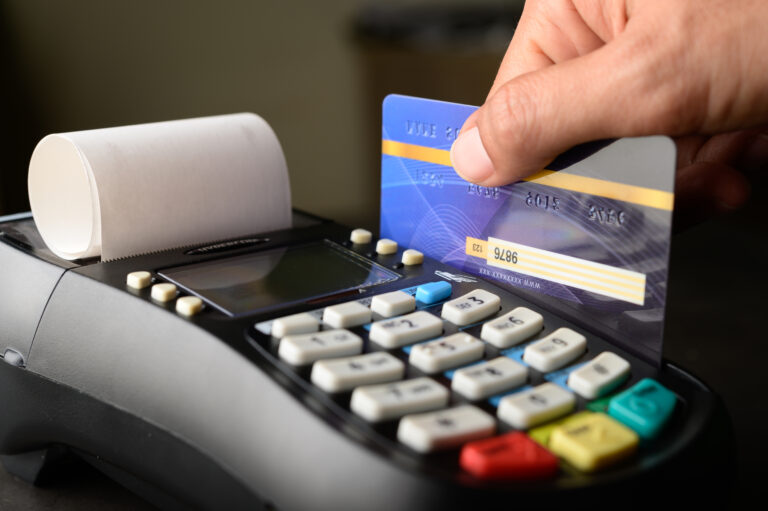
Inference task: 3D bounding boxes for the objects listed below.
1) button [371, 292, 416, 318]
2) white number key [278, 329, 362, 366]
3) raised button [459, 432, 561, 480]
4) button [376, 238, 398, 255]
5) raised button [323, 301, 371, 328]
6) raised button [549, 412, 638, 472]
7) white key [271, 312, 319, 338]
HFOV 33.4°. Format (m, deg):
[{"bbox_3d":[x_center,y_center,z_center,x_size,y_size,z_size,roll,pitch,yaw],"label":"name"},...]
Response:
[{"bbox_3d":[0.002,0.011,0.289,0.006,0.003,0.010,25,26,39],"label":"button"},{"bbox_3d":[-0.013,0.019,0.261,0.016,0.003,0.009,-5,24,-32],"label":"white number key"},{"bbox_3d":[0.022,0.035,0.223,0.016,0.004,0.009,-6,25,-30],"label":"raised button"},{"bbox_3d":[0.001,-0.002,0.330,0.006,0.002,0.004,-12,26,-40],"label":"button"},{"bbox_3d":[-0.008,0.013,0.280,0.010,0.003,0.006,-11,27,-42],"label":"raised button"},{"bbox_3d":[0.040,0.035,0.241,0.016,0.004,0.011,-12,31,-43],"label":"raised button"},{"bbox_3d":[-0.019,0.015,0.275,0.011,0.003,0.005,-12,28,-40],"label":"white key"}]

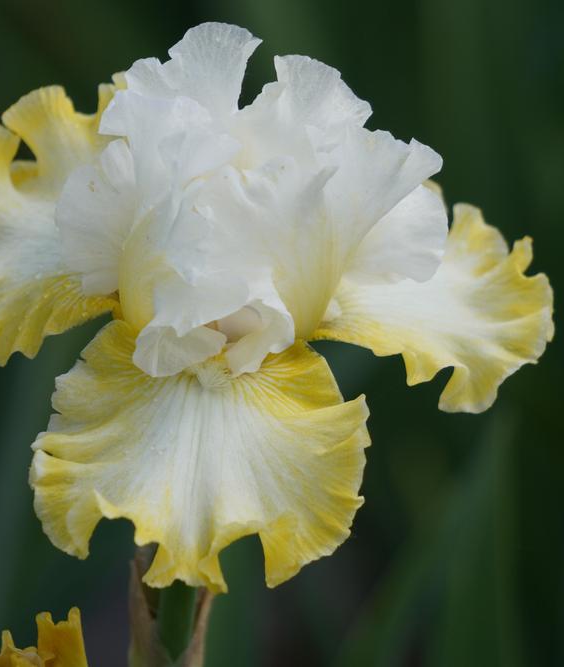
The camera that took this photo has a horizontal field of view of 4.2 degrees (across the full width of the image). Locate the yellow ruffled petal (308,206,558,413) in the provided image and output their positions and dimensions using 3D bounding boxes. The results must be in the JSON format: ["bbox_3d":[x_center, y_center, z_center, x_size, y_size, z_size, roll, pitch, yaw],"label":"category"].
[{"bbox_3d":[0.031,-0.007,1.740,0.062,0.041,0.067,-8,20,-24],"label":"yellow ruffled petal"}]

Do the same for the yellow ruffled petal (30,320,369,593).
[{"bbox_3d":[-0.018,0.027,1.690,0.073,0.047,0.053,1,18,3],"label":"yellow ruffled petal"}]

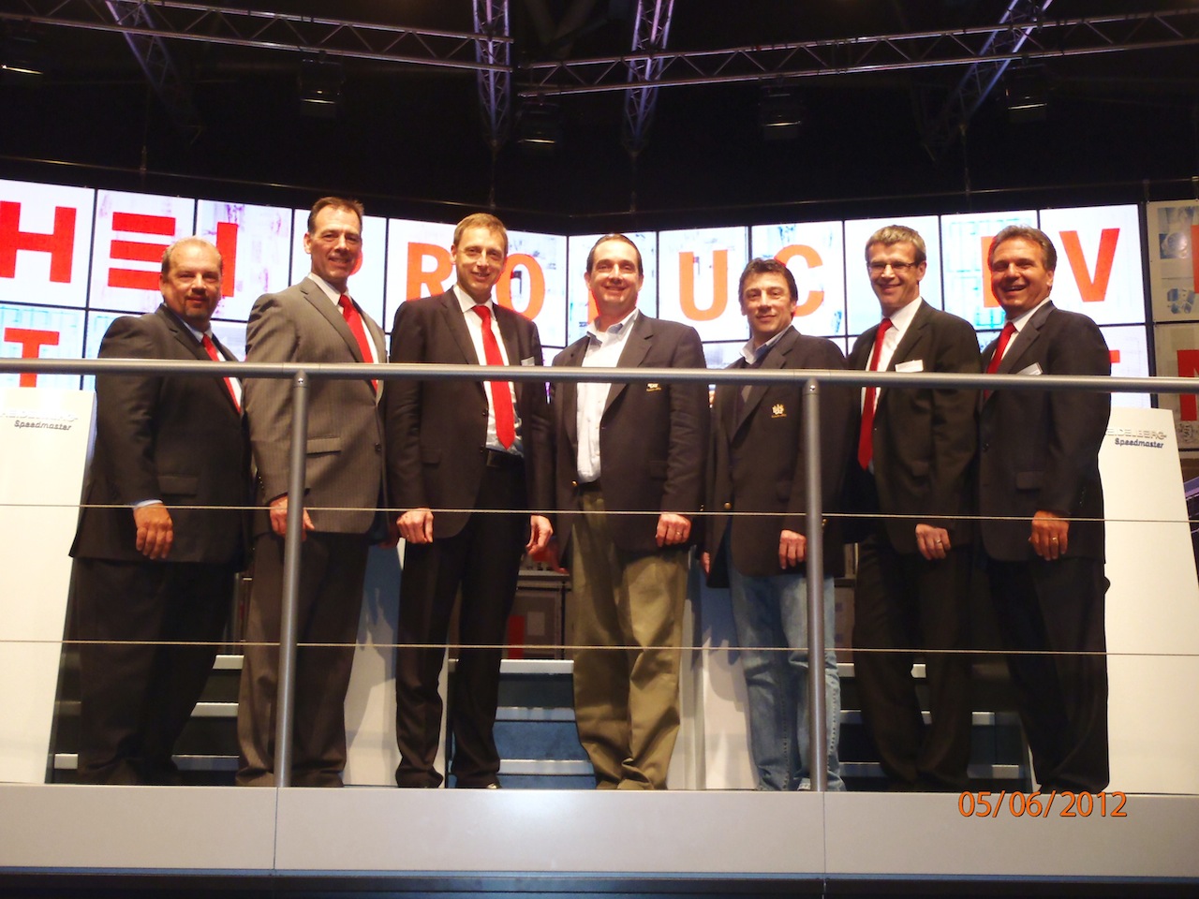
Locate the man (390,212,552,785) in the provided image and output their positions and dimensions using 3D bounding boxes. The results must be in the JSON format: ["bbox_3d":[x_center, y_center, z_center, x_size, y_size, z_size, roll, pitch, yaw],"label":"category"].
[{"bbox_3d":[-0.387,0.142,4.535,0.550,1.807,0.360,6,-12,-29],"label":"man"}]

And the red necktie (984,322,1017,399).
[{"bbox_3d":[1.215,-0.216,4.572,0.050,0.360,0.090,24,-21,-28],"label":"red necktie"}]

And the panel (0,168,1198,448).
[{"bbox_3d":[-0.264,-0.967,12.025,9.000,1.970,1.150,1,-10,-2],"label":"panel"}]

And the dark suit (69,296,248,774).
[{"bbox_3d":[-1.319,0.264,4.478,0.420,1.452,0.600,-8,-14,39],"label":"dark suit"}]

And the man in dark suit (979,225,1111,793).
[{"bbox_3d":[1.377,0.170,4.595,0.360,1.805,0.530,7,-12,-32],"label":"man in dark suit"}]

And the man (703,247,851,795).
[{"bbox_3d":[0.551,0.220,4.556,0.530,1.679,0.360,-8,-14,39],"label":"man"}]

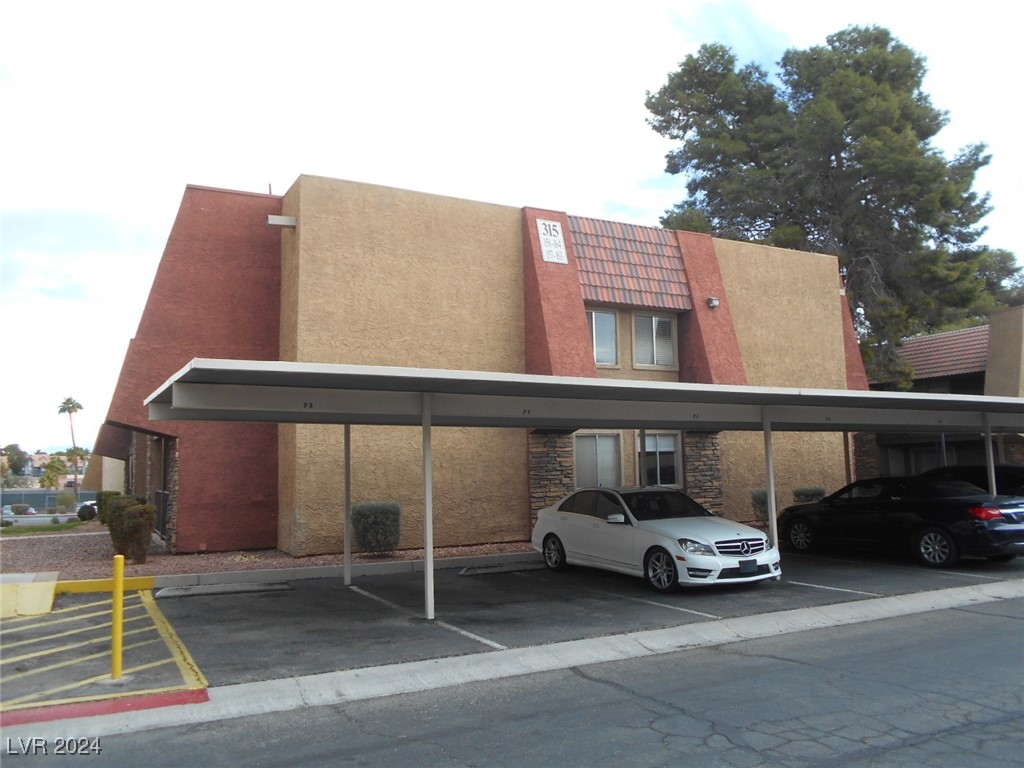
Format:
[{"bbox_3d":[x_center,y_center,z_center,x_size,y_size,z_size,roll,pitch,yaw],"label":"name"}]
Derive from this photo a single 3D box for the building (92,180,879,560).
[{"bbox_3d":[-2.427,1.031,26.780,20.400,7.150,21.600,2,-7,-27],"label":"building"}]

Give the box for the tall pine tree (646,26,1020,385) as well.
[{"bbox_3d":[12.392,-4.606,29.714,13.800,18.400,12.900,2,-7,-27],"label":"tall pine tree"}]

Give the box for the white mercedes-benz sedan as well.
[{"bbox_3d":[2.080,2.385,12.400,1.820,1.445,4.600,3,-7,-29],"label":"white mercedes-benz sedan"}]

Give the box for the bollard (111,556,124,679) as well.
[{"bbox_3d":[-3.484,2.052,6.828,0.100,1.060,0.100,2,-7,-27],"label":"bollard"}]

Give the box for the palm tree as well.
[{"bbox_3d":[-54.535,8.338,95.000,3.000,13.500,3.000,2,-7,-27],"label":"palm tree"}]

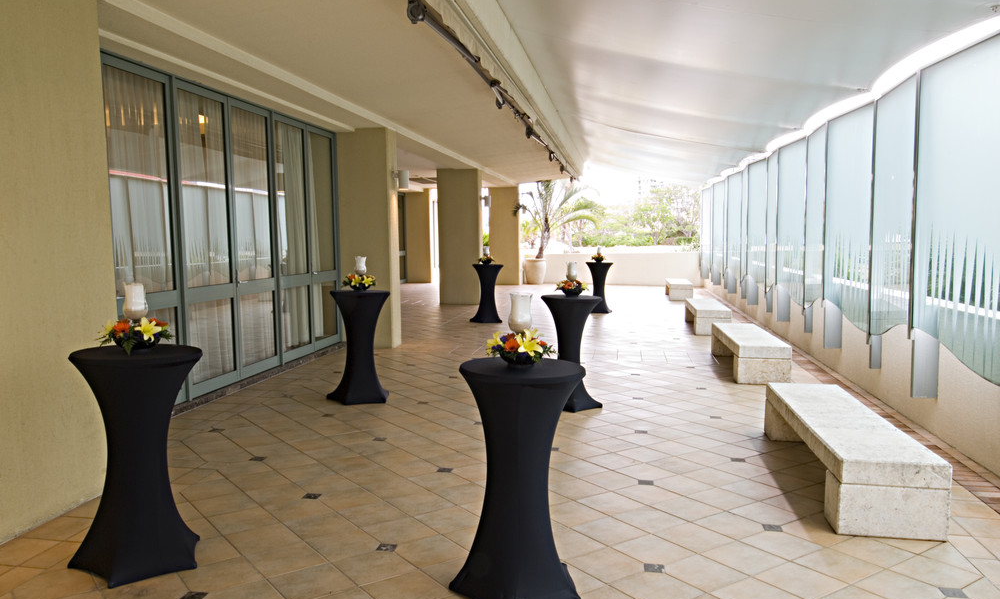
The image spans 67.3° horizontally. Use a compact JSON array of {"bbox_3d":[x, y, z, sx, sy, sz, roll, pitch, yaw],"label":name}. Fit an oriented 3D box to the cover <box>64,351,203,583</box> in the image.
[{"bbox_3d":[-1.885,0.830,3.919,0.625,1.095,0.625,0,5,9],"label":"cover"}]

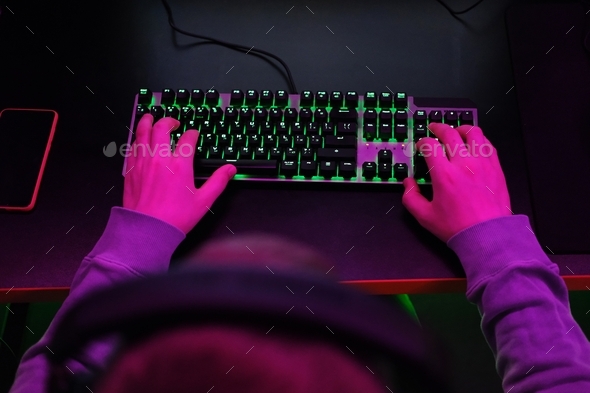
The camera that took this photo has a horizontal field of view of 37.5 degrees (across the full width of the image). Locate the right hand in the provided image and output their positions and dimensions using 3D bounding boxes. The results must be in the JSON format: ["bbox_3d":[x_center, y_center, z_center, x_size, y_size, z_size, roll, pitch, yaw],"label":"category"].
[{"bbox_3d":[0.179,-0.022,1.016,0.120,0.070,0.162,-10,57,-3],"label":"right hand"}]

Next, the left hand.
[{"bbox_3d":[-0.136,-0.030,1.039,0.131,0.070,0.165,1,58,4],"label":"left hand"}]

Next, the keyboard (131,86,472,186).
[{"bbox_3d":[0.010,-0.073,1.083,0.438,0.038,0.132,1,58,4],"label":"keyboard"}]

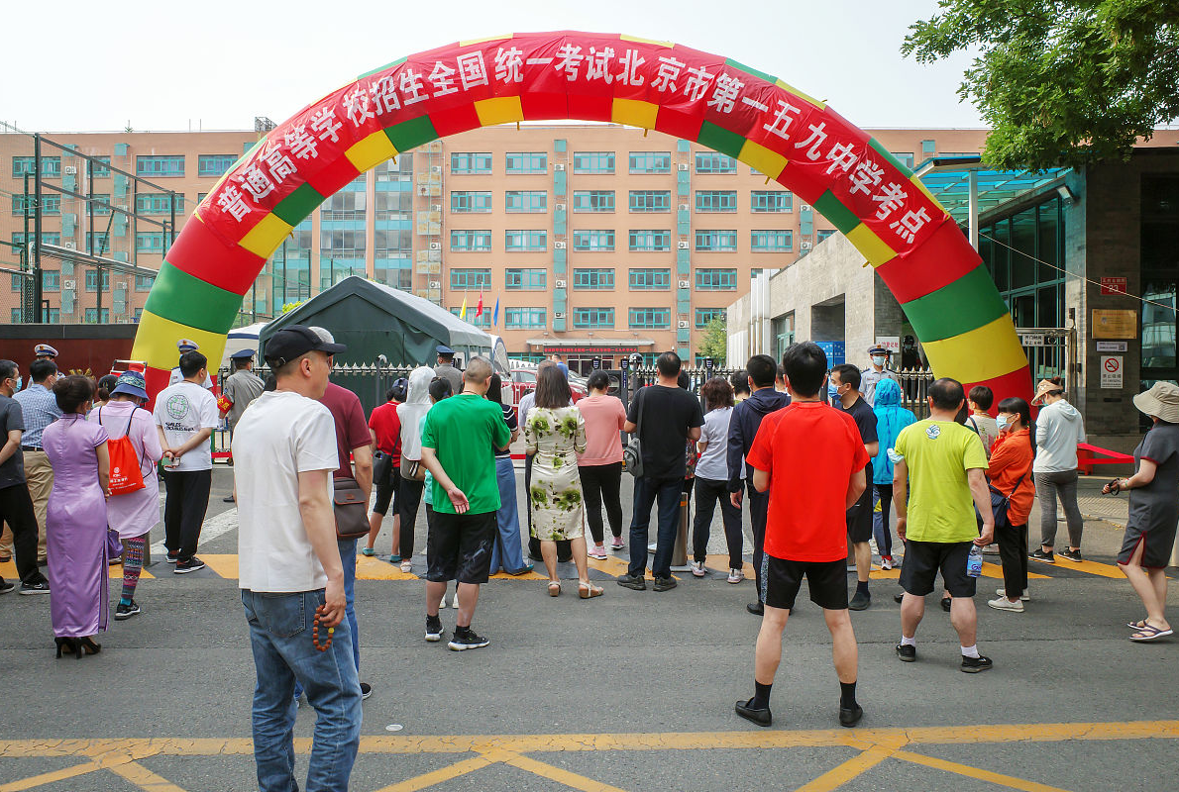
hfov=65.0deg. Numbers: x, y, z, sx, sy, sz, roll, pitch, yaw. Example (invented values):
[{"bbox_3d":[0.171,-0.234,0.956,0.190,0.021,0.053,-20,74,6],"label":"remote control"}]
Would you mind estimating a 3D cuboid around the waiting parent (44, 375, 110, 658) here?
[{"bbox_3d":[-2.936,0.674,5.260,0.410,1.580,0.320,0,2,5],"label":"waiting parent"}]

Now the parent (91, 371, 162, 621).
[{"bbox_3d":[-3.082,0.646,6.154,0.500,1.629,0.420,0,1,14],"label":"parent"}]

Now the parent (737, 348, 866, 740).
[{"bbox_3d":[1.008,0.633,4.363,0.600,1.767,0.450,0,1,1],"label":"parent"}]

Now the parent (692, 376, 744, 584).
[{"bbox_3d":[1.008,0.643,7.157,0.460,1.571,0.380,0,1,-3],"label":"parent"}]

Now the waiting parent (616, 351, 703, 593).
[{"bbox_3d":[0.523,0.549,6.924,0.600,1.774,0.430,0,1,-5],"label":"waiting parent"}]

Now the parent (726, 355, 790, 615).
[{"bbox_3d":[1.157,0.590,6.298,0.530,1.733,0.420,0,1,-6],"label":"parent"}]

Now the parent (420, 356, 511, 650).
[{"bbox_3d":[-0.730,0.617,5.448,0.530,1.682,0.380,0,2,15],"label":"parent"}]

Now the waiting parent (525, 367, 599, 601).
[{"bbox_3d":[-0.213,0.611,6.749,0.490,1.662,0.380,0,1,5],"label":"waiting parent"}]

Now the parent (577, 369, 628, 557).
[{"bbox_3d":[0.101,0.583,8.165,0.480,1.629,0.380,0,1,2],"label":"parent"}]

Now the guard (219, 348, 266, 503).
[{"bbox_3d":[-4.206,0.360,11.204,0.550,1.833,0.360,0,2,-13],"label":"guard"}]

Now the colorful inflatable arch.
[{"bbox_3d":[-0.140,-1.940,13.700,13.600,6.500,1.350,0,1,2],"label":"colorful inflatable arch"}]

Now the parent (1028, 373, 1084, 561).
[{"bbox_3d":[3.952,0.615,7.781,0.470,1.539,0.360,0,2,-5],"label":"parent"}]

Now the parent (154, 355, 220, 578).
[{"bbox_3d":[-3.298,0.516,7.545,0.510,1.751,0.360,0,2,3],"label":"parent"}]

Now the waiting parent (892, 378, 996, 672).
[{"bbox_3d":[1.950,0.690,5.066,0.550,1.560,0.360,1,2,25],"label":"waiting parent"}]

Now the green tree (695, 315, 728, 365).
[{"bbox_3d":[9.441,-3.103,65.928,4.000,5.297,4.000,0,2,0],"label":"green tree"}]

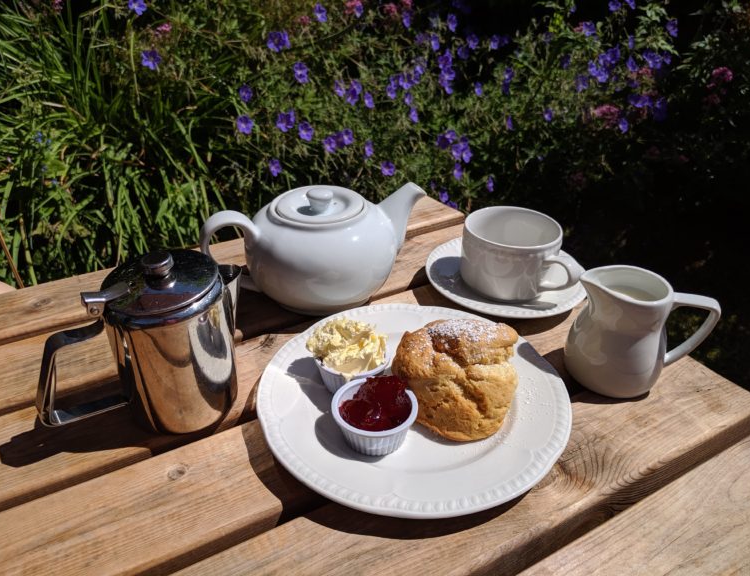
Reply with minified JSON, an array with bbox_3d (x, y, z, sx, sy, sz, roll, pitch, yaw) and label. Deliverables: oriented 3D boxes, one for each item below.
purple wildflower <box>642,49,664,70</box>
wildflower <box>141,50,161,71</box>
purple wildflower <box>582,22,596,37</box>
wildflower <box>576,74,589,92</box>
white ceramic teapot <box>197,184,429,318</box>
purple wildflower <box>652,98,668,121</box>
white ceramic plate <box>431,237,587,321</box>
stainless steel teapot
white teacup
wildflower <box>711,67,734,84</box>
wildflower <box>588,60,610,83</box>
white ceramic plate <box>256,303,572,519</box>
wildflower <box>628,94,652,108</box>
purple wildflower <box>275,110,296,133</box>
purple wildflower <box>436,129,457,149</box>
[{"bbox_3d":[0.695,-0.572,1.500,0.053,0.053,0.034,14,34,20],"label":"purple wildflower"},{"bbox_3d":[-0.530,-0.539,1.420,0.046,0.046,0.028,-11,34,-17],"label":"wildflower"},{"bbox_3d":[0.552,-0.669,1.550,0.034,0.034,0.026,10,33,15],"label":"purple wildflower"},{"bbox_3d":[0.520,-0.512,1.500,0.033,0.043,0.028,11,33,16],"label":"wildflower"},{"bbox_3d":[-0.051,-0.039,0.539,0.202,0.104,0.136,-8,33,-13],"label":"white ceramic teapot"},{"bbox_3d":[0.673,-0.424,1.420,0.038,0.052,0.033,14,35,21],"label":"purple wildflower"},{"bbox_3d":[0.125,-0.008,0.569,0.152,0.022,0.152,0,32,0],"label":"white ceramic plate"},{"bbox_3d":[-0.163,0.037,0.423,0.149,0.128,0.080,-12,34,-19],"label":"stainless steel teapot"},{"bbox_3d":[0.143,-0.030,0.586,0.113,0.063,0.090,10,33,15],"label":"white teacup"},{"bbox_3d":[0.899,-0.550,1.550,0.054,0.044,0.035,17,35,24],"label":"wildflower"},{"bbox_3d":[0.548,-0.531,1.470,0.050,0.050,0.034,11,34,17],"label":"wildflower"},{"bbox_3d":[0.029,0.086,0.469,0.236,0.023,0.236,0,32,0],"label":"white ceramic plate"},{"bbox_3d":[0.662,-0.467,1.500,0.058,0.033,0.037,13,34,20],"label":"wildflower"},{"bbox_3d":[-0.206,-0.384,1.380,0.044,0.048,0.031,-4,32,-7],"label":"purple wildflower"},{"bbox_3d":[0.152,-0.321,1.280,0.047,0.043,0.036,4,32,6],"label":"purple wildflower"}]

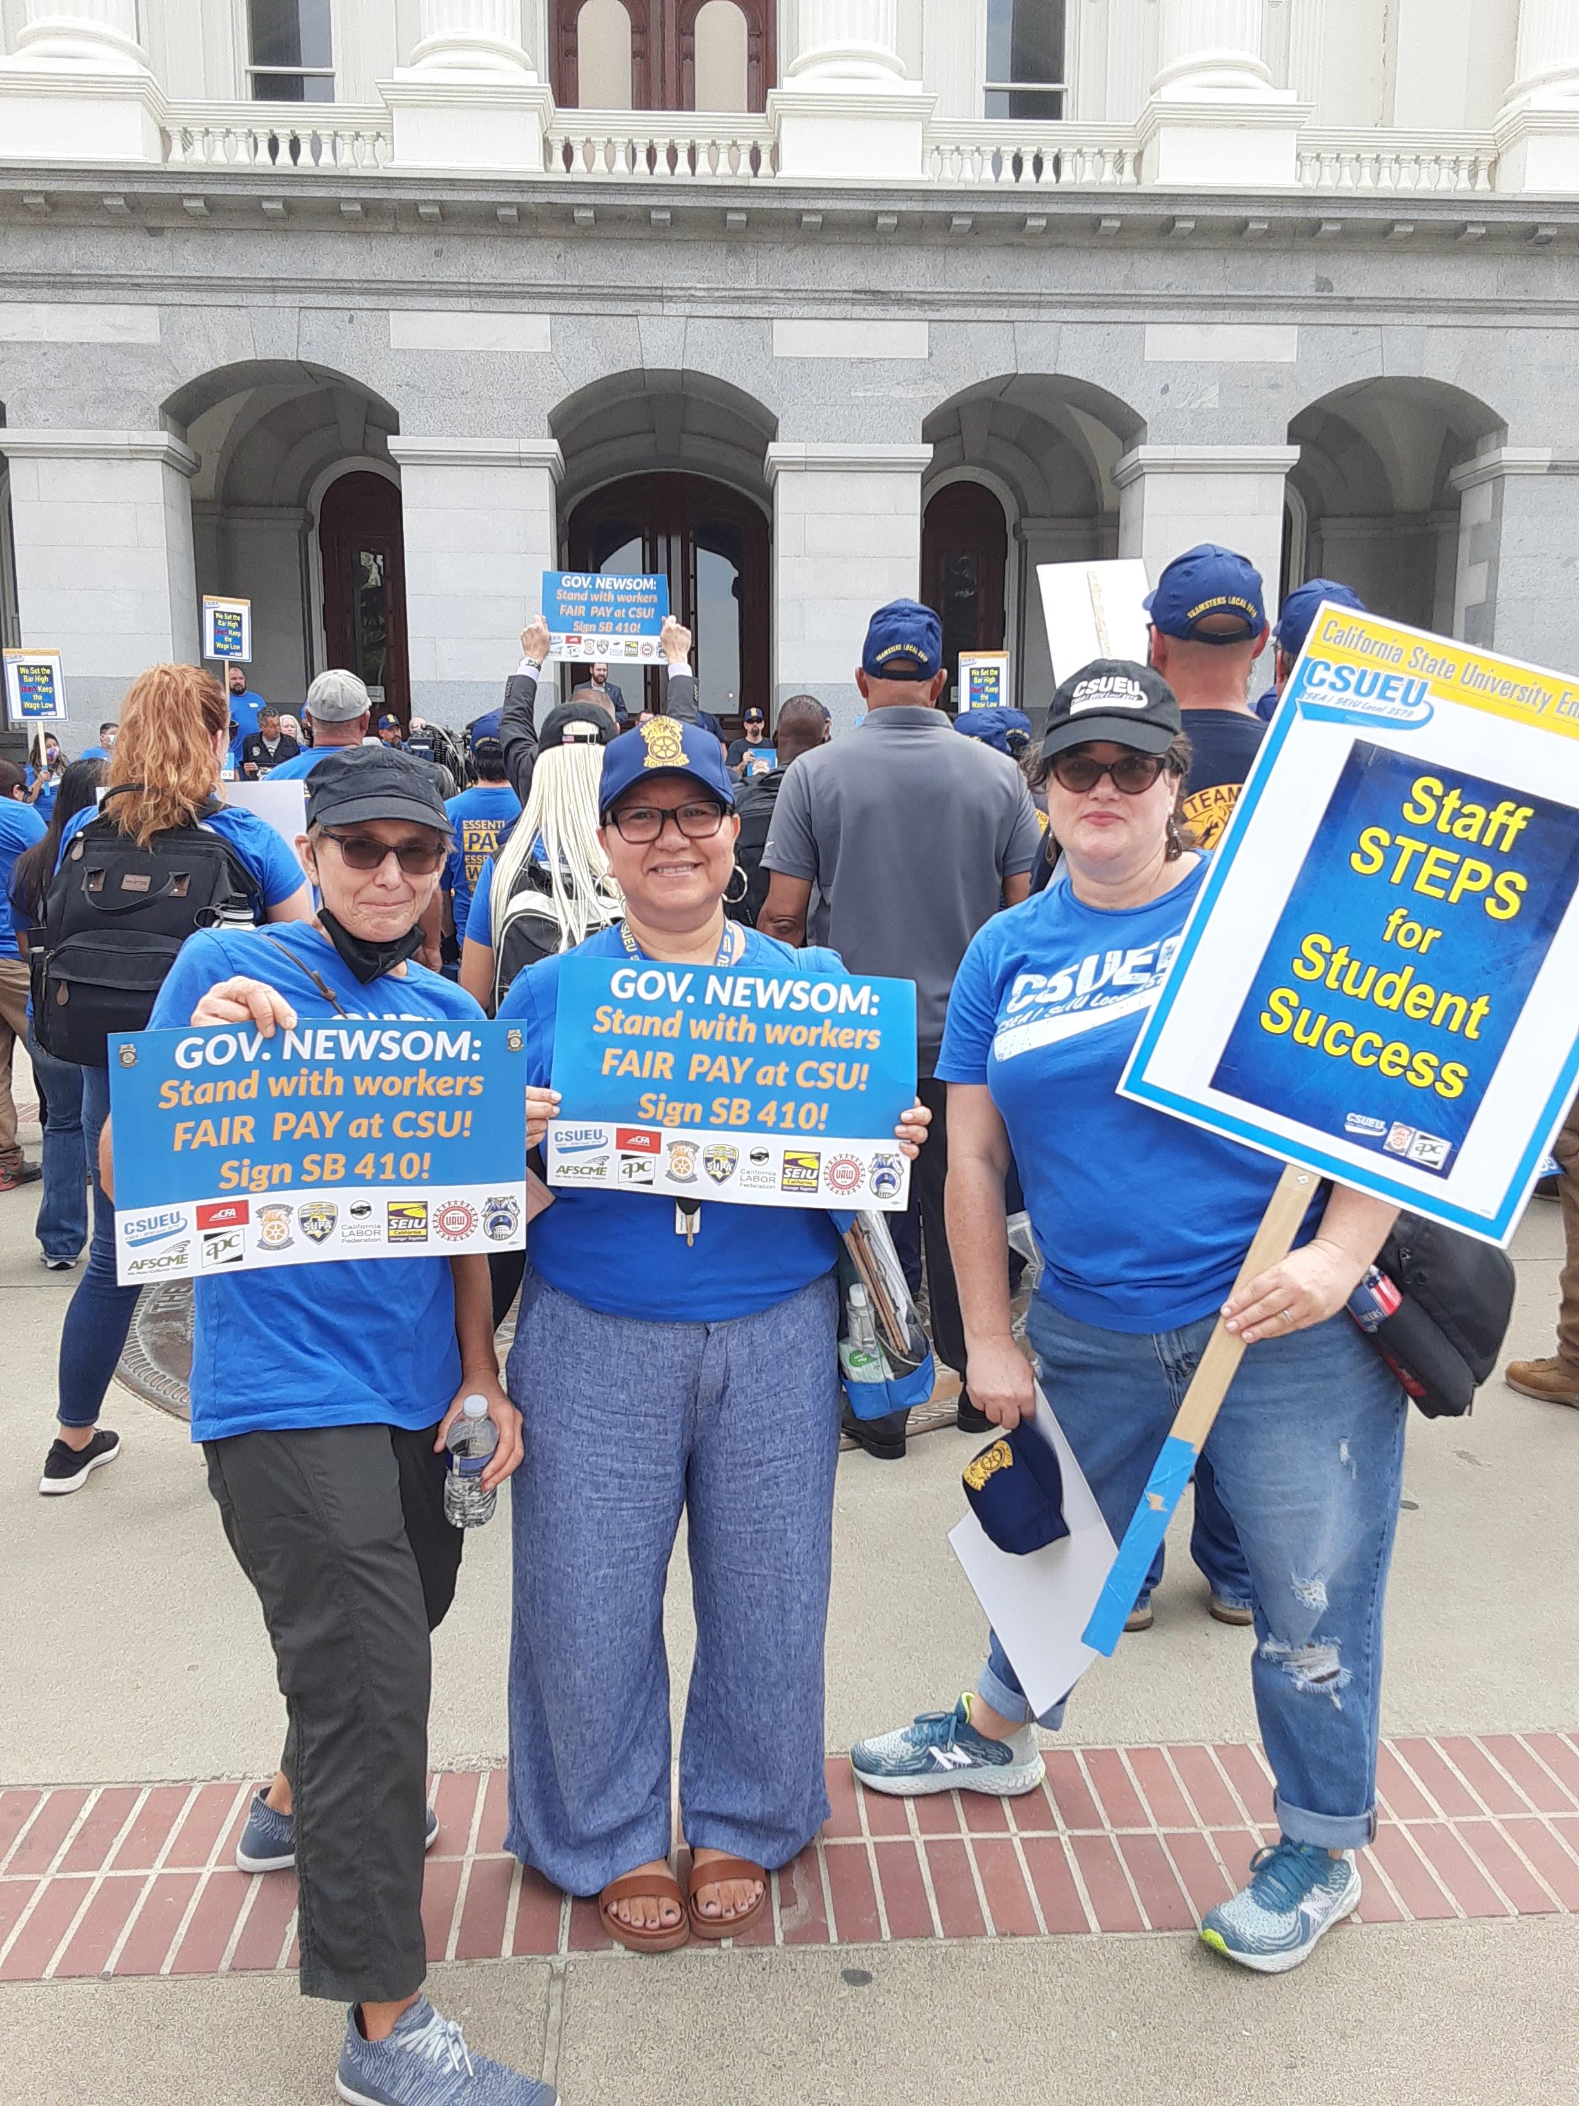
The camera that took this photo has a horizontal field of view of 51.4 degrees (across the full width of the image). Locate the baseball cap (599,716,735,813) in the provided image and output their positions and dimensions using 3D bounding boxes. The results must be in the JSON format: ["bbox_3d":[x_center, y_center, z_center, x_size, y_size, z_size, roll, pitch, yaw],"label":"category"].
[{"bbox_3d":[-0.143,-0.334,1.936,0.165,0.130,0.255,-1,7,-3],"label":"baseball cap"}]

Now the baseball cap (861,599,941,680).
[{"bbox_3d":[0.250,-0.892,3.592,0.175,0.165,0.265,0,10,2],"label":"baseball cap"}]

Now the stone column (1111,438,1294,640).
[{"bbox_3d":[4.635,-4.620,18.727,1.760,4.150,1.250,-1,9,-4],"label":"stone column"}]

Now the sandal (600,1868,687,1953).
[{"bbox_3d":[-0.186,1.093,2.220,0.105,0.085,0.245,1,9,2],"label":"sandal"}]

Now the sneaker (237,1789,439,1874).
[{"bbox_3d":[-0.636,1.088,2.347,0.283,0.100,0.100,-2,10,-9],"label":"sneaker"}]

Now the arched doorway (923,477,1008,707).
[{"bbox_3d":[2.147,-4.899,20.067,1.080,4.000,0.300,-1,10,-4],"label":"arched doorway"}]

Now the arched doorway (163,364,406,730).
[{"bbox_3d":[-5.359,-4.824,18.102,2.460,4.950,1.250,-1,9,-4],"label":"arched doorway"}]

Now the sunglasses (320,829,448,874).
[{"bbox_3d":[-0.484,-0.243,1.944,0.138,0.045,0.145,4,7,-28],"label":"sunglasses"}]

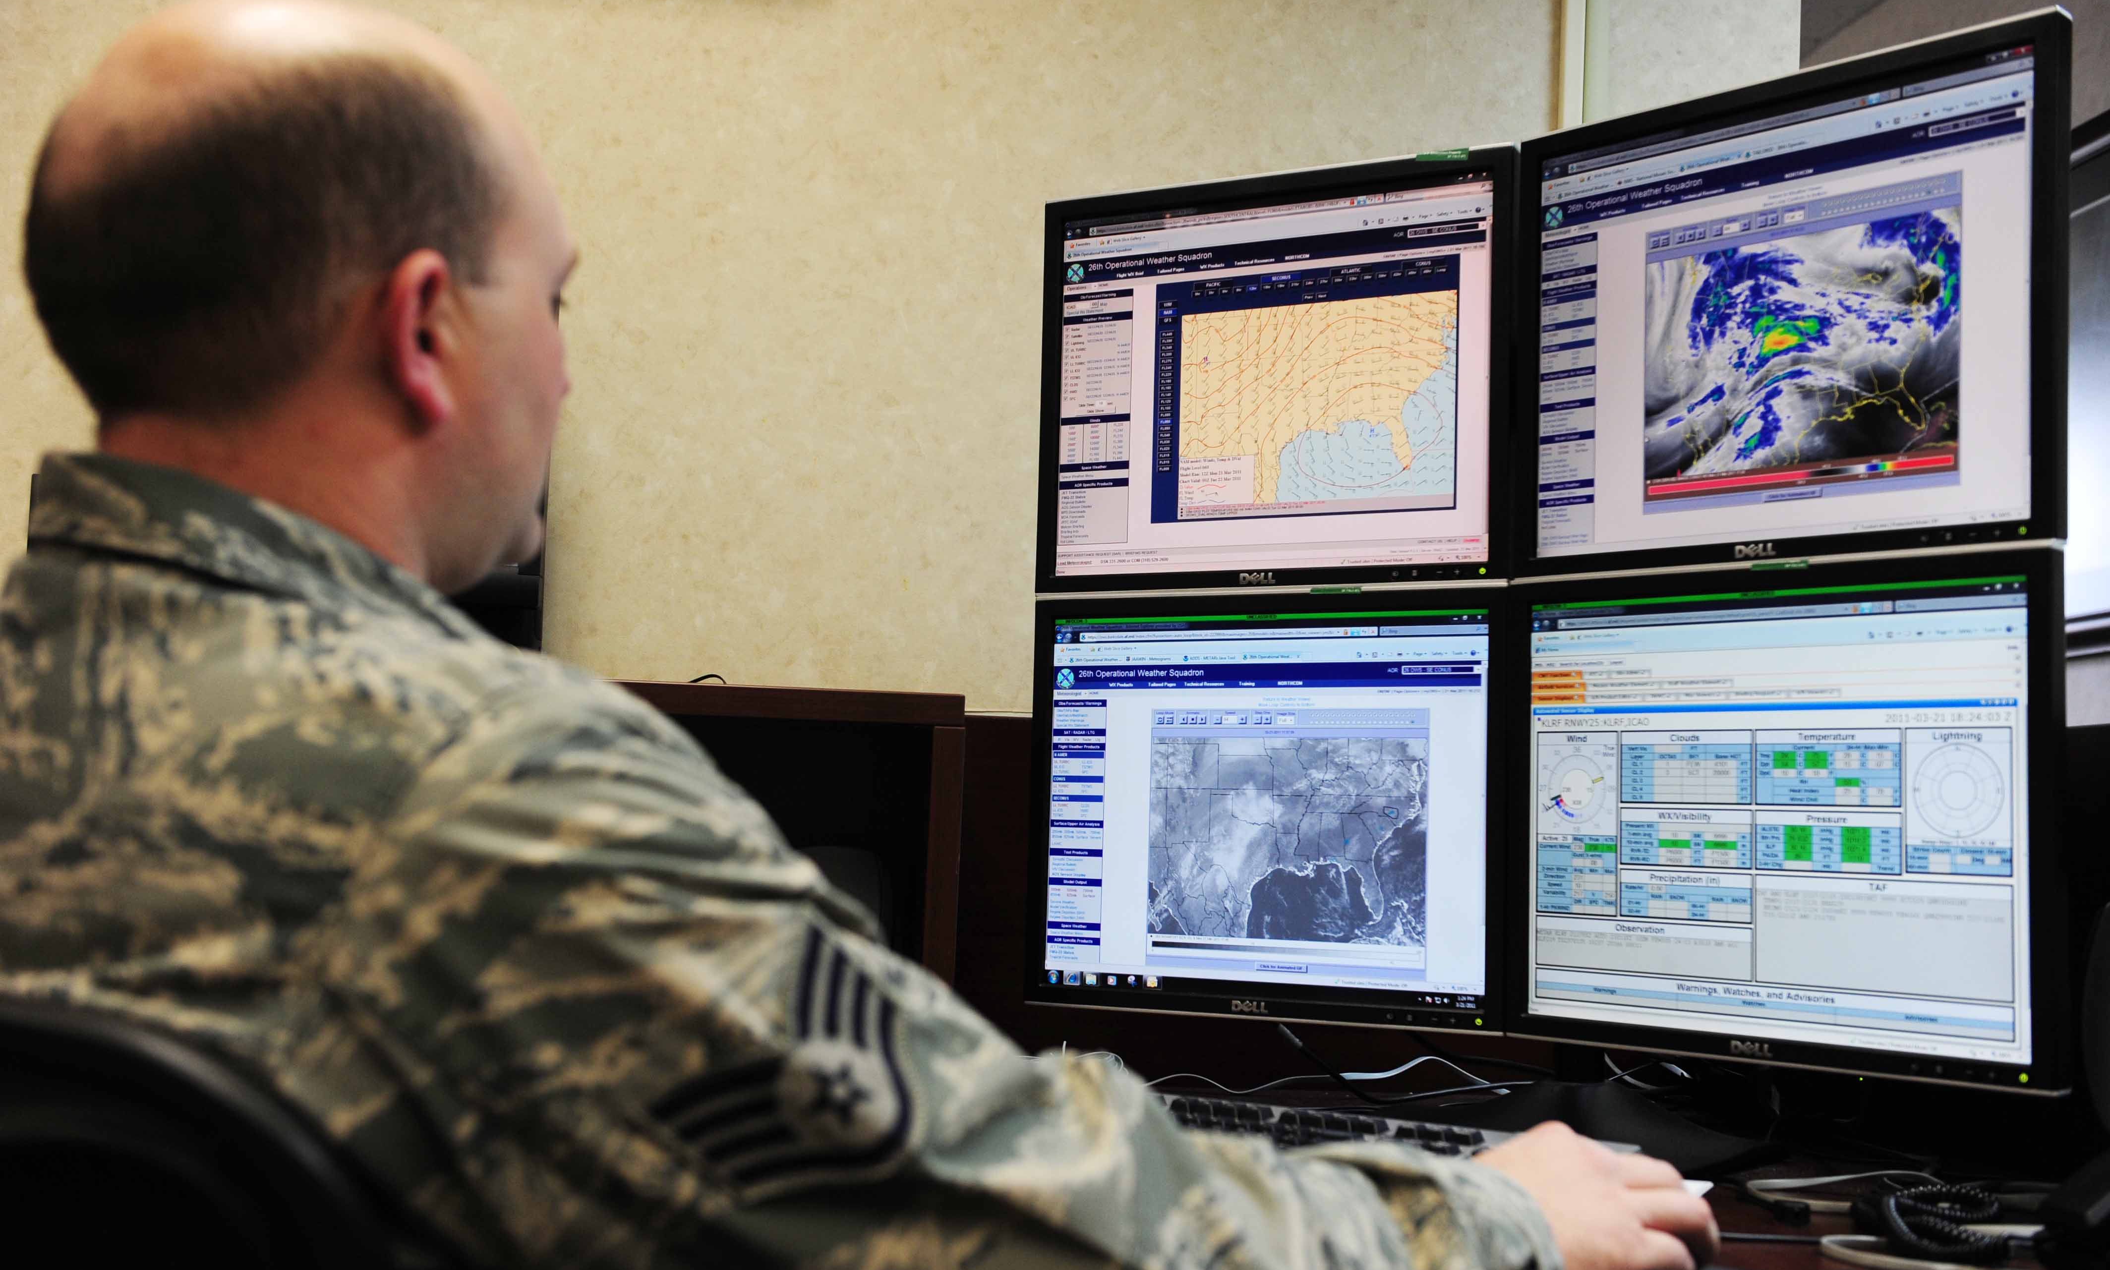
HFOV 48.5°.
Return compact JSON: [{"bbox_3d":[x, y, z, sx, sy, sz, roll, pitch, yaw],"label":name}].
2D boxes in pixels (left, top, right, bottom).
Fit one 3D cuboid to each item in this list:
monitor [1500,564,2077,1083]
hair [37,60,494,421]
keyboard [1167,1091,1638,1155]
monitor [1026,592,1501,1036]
[{"bbox_3d":[0.493,0.122,1.595,0.060,0.333,0.411,5,-5,-42],"label":"monitor"},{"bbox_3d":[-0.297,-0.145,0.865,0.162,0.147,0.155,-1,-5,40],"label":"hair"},{"bbox_3d":[0.120,0.315,1.450,0.450,0.032,0.157,-1,-5,35],"label":"keyboard"},{"bbox_3d":[0.173,0.135,1.859,0.411,0.333,0.060,0,-5,30],"label":"monitor"}]

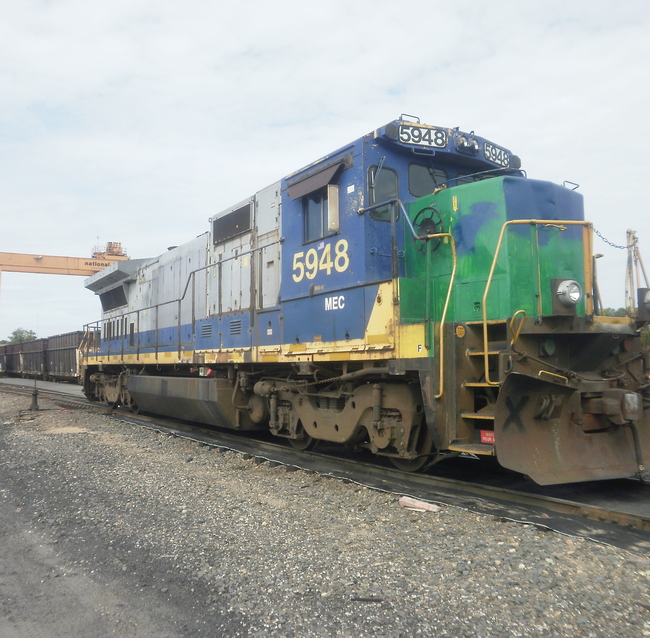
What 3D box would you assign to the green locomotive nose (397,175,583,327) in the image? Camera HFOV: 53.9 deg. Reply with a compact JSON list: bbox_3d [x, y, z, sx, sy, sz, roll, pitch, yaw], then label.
[{"bbox_3d":[2.167,-0.761,8.040,1.454,1.646,1.727,2,-5,-32],"label":"green locomotive nose"}]

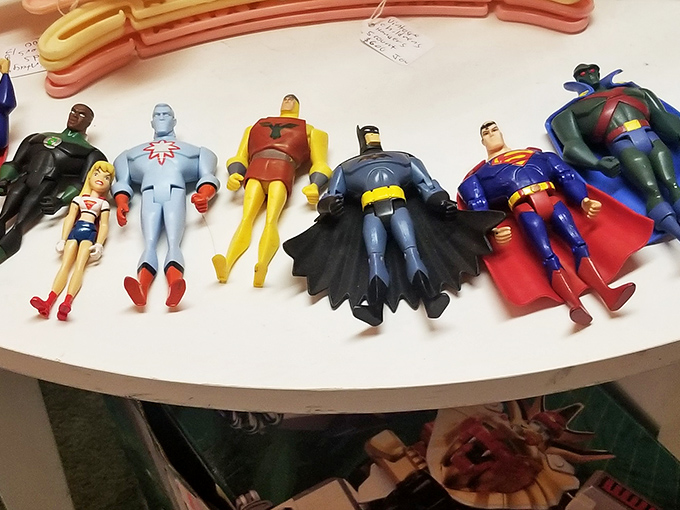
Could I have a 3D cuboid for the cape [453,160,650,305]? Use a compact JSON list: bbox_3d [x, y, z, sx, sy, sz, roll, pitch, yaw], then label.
[{"bbox_3d":[0.108,-0.020,0.252,0.085,0.018,0.075,-17,62,-9],"label":"cape"}]

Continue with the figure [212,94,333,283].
[{"bbox_3d":[-0.030,-0.040,0.259,0.053,0.025,0.116,8,61,4],"label":"figure"}]

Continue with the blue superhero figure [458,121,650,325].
[{"bbox_3d":[0.107,-0.026,0.250,0.085,0.028,0.115,-17,62,-9],"label":"blue superhero figure"}]

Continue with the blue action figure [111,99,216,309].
[{"bbox_3d":[-0.088,-0.033,0.255,0.053,0.026,0.120,-6,61,-3],"label":"blue action figure"}]

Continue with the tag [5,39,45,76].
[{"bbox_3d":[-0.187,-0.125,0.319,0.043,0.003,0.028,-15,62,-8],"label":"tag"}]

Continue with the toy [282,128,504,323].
[{"bbox_3d":[0.025,-0.022,0.247,0.108,0.030,0.110,-6,61,-3],"label":"toy"}]

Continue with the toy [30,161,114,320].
[{"bbox_3d":[-0.124,-0.011,0.246,0.024,0.020,0.083,3,61,2],"label":"toy"}]

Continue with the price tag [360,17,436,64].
[{"bbox_3d":[0.035,-0.140,0.328,0.045,0.003,0.029,39,68,19],"label":"price tag"}]

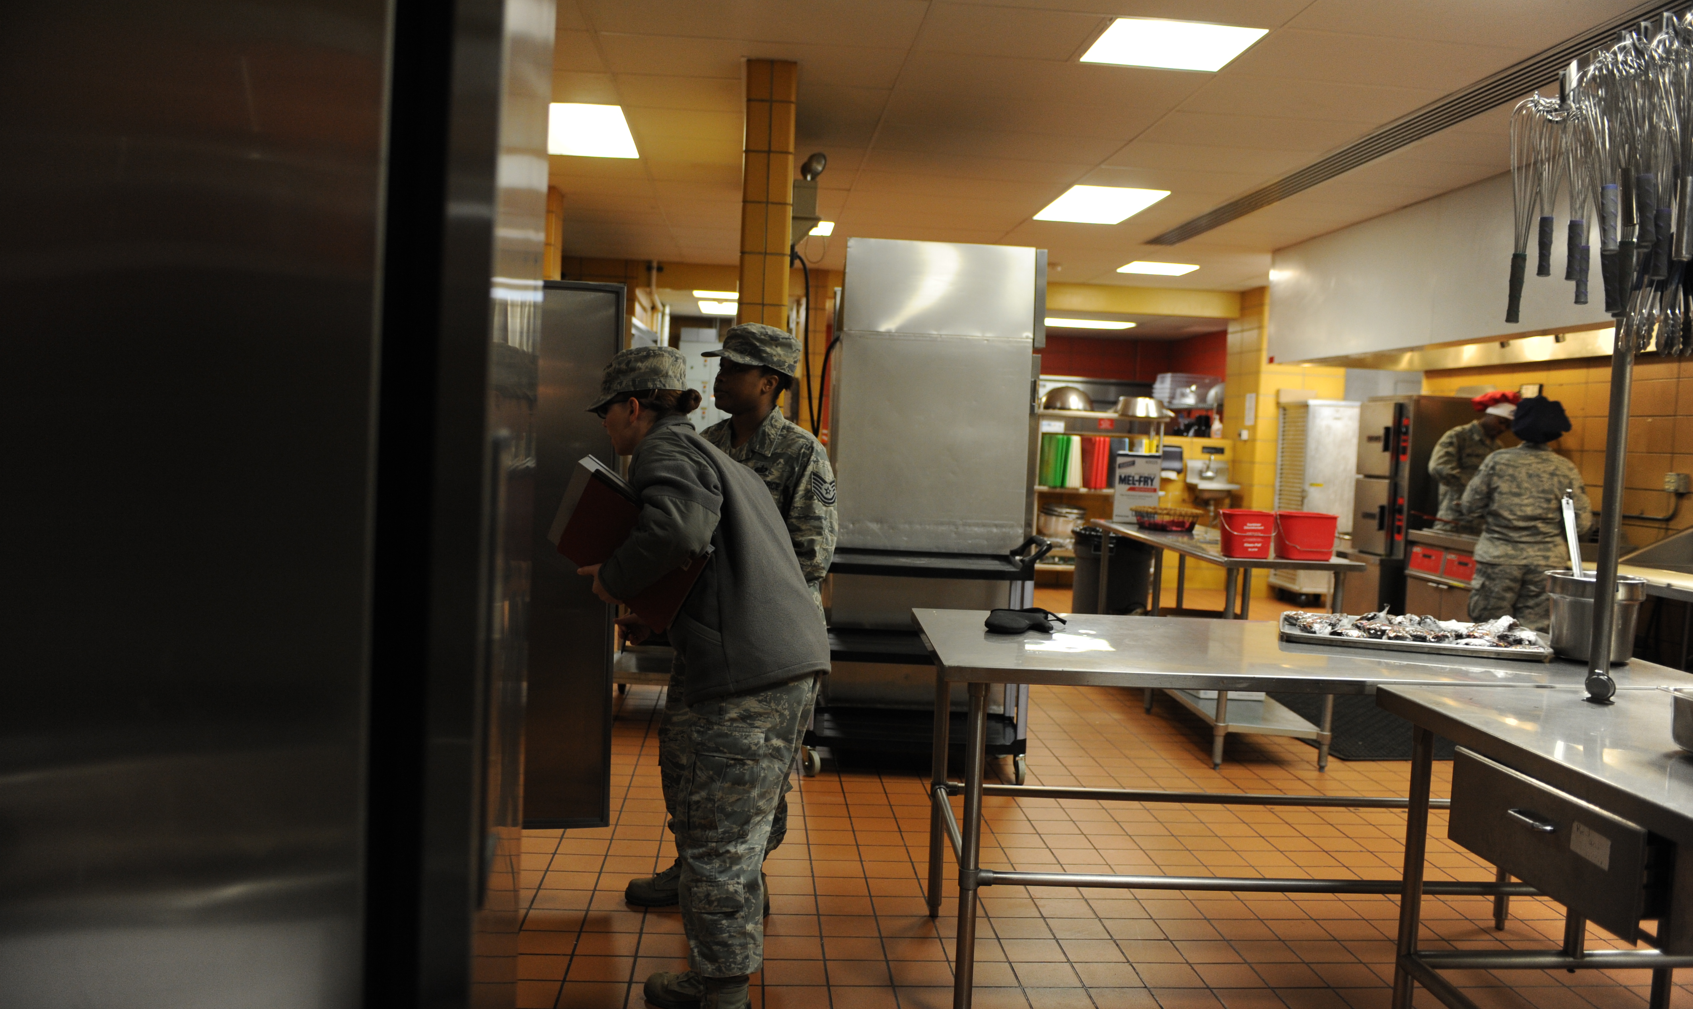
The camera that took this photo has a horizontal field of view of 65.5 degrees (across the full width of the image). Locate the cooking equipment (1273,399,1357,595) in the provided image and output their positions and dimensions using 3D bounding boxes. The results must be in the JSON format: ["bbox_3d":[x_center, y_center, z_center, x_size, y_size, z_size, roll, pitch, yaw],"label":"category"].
[{"bbox_3d":[4.047,0.002,11.349,0.540,1.760,0.700,2,3,-4],"label":"cooking equipment"}]

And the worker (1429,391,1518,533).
[{"bbox_3d":[3.767,0.192,7.922,0.420,1.740,0.520,4,4,26],"label":"worker"}]

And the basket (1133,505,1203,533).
[{"bbox_3d":[1.743,0.085,7.150,0.380,0.116,0.280,3,3,16],"label":"basket"}]

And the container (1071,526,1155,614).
[{"bbox_3d":[1.851,0.565,9.154,0.570,0.700,0.570,2,3,-4],"label":"container"}]

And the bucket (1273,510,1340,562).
[{"bbox_3d":[1.945,0.129,5.596,0.230,0.205,0.180,2,3,-4],"label":"bucket"}]

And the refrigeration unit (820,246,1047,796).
[{"bbox_3d":[0.356,-0.037,6.011,0.860,2.130,0.740,2,3,-4],"label":"refrigeration unit"}]

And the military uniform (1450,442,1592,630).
[{"bbox_3d":[3.219,0.414,6.318,0.570,1.430,0.380,4,4,26],"label":"military uniform"}]

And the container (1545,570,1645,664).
[{"bbox_3d":[1.899,0.289,3.338,0.250,0.205,0.250,2,3,-4],"label":"container"}]

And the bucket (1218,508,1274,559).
[{"bbox_3d":[1.696,0.120,5.577,0.190,0.205,0.180,2,3,-4],"label":"bucket"}]

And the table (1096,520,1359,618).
[{"bbox_3d":[1.757,0.610,6.605,0.595,0.887,2.300,2,3,-4],"label":"table"}]

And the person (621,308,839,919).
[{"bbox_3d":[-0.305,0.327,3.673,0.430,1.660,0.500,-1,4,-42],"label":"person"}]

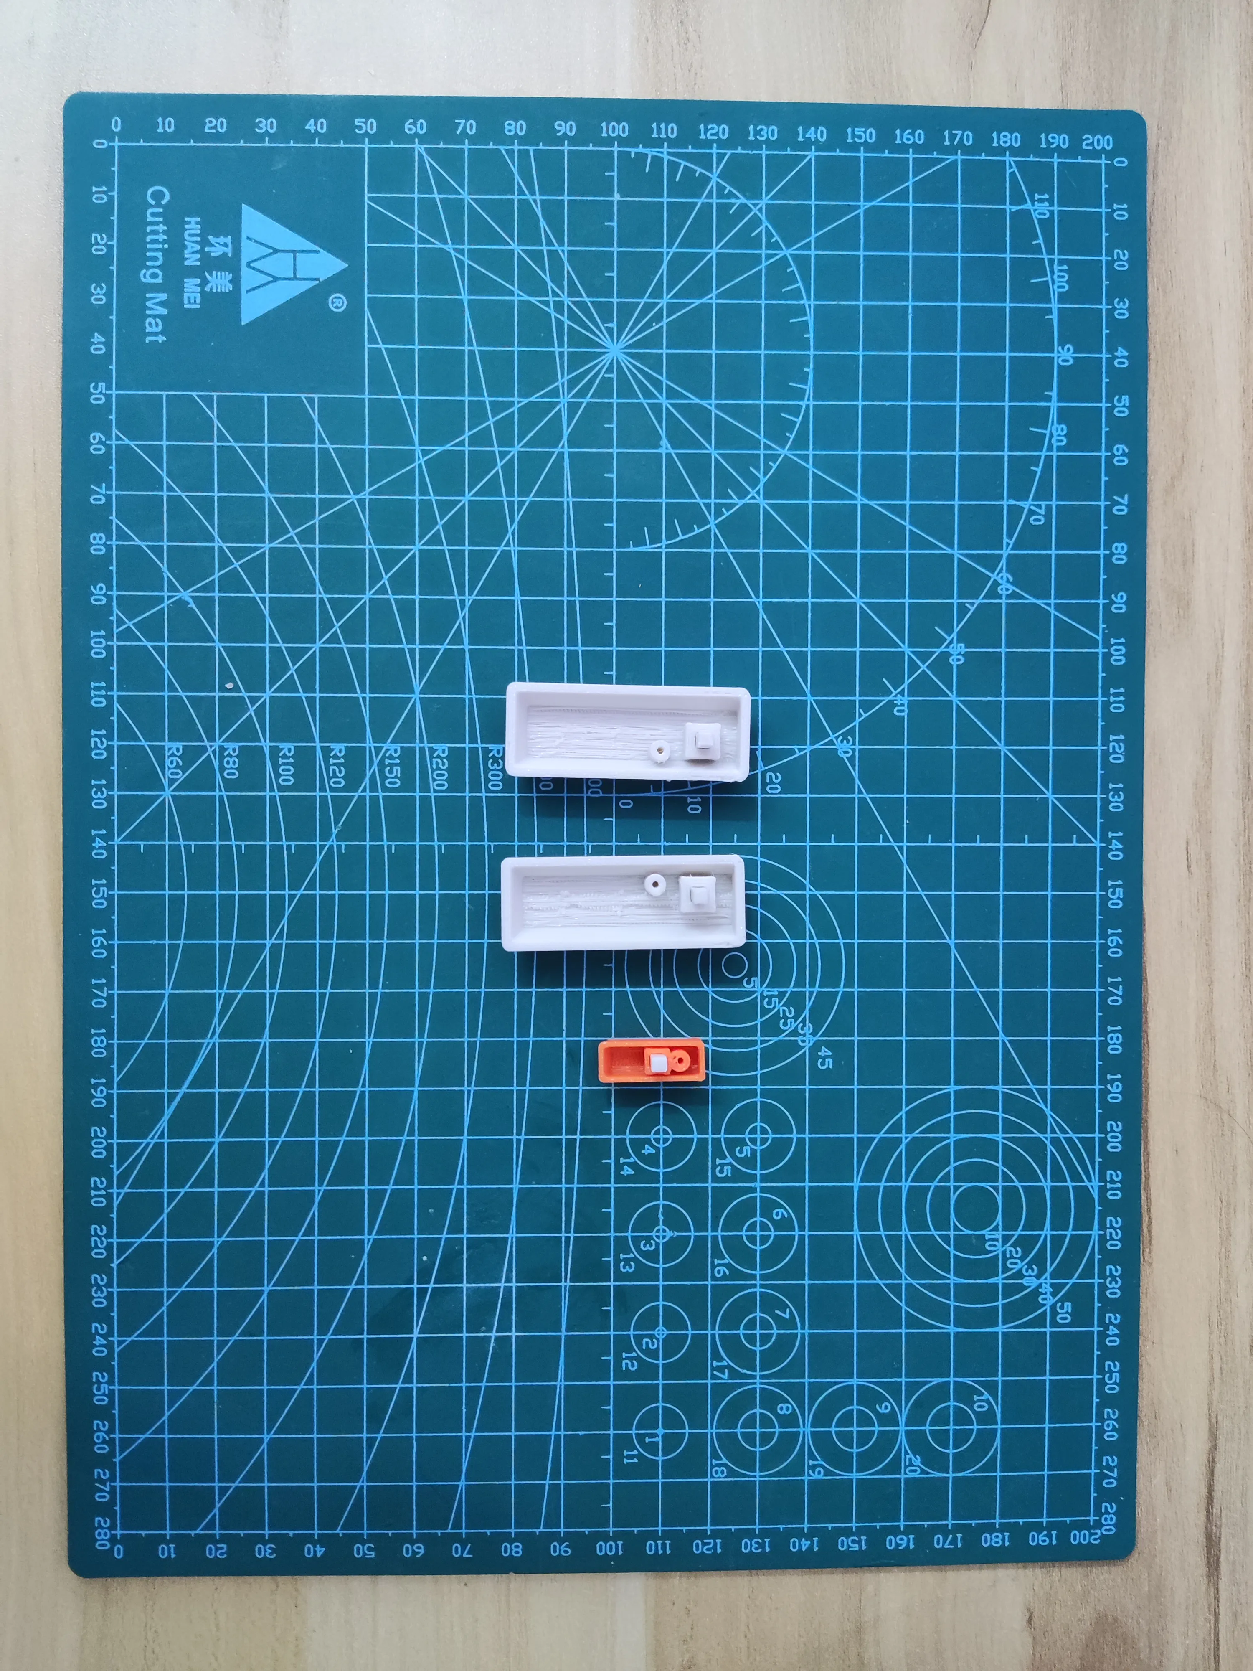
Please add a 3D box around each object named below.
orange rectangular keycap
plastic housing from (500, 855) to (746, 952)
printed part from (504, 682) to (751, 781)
[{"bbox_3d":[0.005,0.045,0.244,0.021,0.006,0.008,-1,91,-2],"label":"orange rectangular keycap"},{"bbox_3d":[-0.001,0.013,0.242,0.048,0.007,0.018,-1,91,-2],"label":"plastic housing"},{"bbox_3d":[0.000,-0.020,0.242,0.048,0.007,0.018,1,91,-2],"label":"printed part"}]

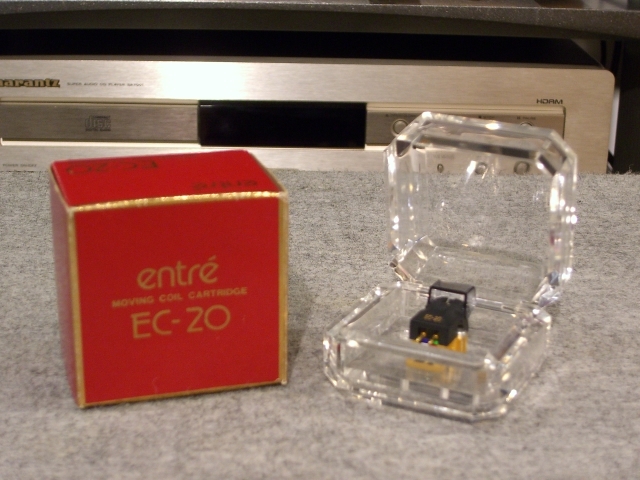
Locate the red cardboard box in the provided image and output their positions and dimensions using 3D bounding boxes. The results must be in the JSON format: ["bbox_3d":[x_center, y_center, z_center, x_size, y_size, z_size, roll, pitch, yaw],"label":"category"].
[{"bbox_3d":[-0.063,0.015,0.528,0.086,0.084,0.059,-5,21,-17],"label":"red cardboard box"}]

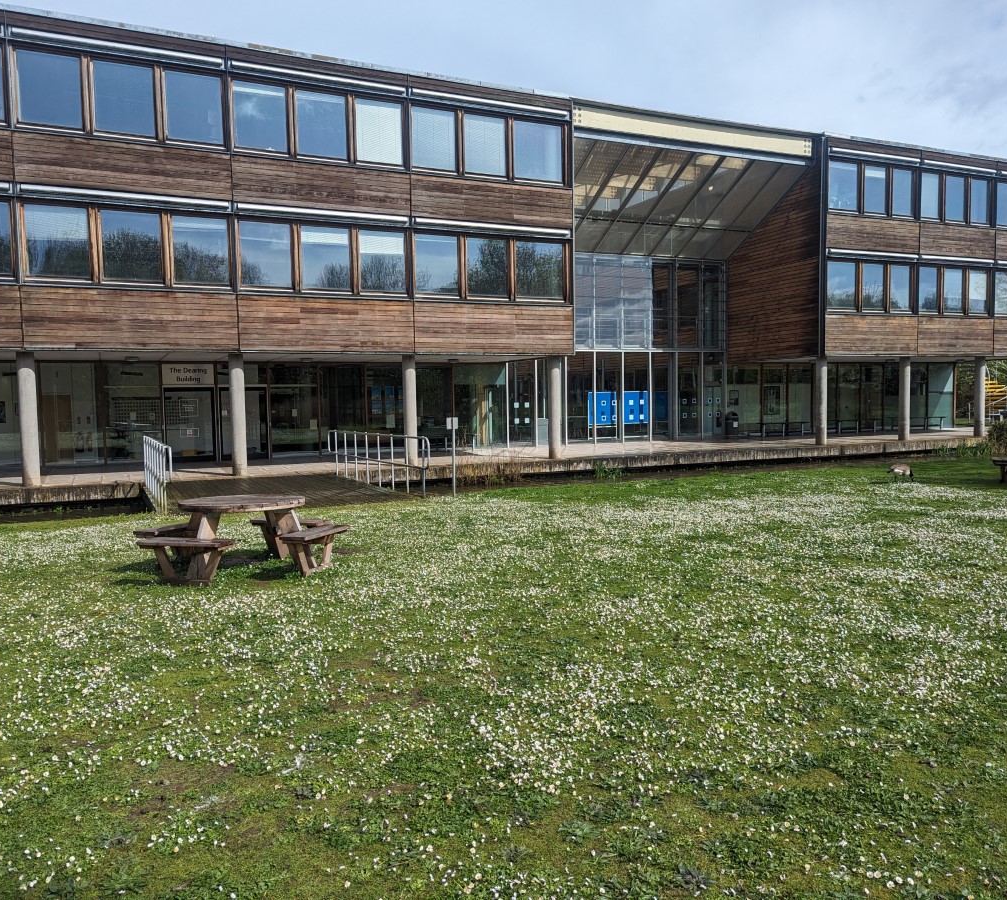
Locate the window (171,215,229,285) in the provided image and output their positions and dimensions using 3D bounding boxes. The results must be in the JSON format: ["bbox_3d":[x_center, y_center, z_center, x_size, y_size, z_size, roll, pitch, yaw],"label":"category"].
[{"bbox_3d":[-7.074,-4.666,19.429,1.258,1.540,0.100,-3,4,-25],"label":"window"}]

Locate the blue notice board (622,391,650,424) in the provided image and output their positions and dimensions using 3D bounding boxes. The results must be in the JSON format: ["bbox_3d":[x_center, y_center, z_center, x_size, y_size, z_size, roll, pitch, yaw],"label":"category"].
[{"bbox_3d":[5.429,-1.739,33.950,1.270,1.290,0.060,-3,4,-24],"label":"blue notice board"}]

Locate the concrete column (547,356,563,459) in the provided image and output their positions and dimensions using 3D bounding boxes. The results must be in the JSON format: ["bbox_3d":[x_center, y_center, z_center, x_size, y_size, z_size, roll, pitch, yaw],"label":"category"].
[{"bbox_3d":[1.508,-1.232,24.121,0.363,2.982,0.363,-3,4,-25],"label":"concrete column"}]

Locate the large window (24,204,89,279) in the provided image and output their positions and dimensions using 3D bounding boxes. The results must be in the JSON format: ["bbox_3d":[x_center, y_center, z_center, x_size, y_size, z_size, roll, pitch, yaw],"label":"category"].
[{"bbox_3d":[-9.472,-4.433,17.643,1.180,1.470,0.100,-3,4,-24],"label":"large window"}]

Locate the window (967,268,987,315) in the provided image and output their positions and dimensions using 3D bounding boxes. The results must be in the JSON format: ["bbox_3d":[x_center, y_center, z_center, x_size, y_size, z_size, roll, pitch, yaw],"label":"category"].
[{"bbox_3d":[16.830,-5.576,29.433,1.000,1.470,0.100,-3,4,-24],"label":"window"}]

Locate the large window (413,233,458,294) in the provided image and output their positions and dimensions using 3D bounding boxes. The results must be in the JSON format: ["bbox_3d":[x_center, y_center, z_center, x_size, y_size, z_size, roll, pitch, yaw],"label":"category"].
[{"bbox_3d":[-1.685,-4.632,20.662,1.189,1.462,0.120,-3,4,-26],"label":"large window"}]

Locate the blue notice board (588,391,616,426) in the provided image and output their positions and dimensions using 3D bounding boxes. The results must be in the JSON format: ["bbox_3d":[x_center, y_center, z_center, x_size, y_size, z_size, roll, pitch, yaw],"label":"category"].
[{"bbox_3d":[3.901,-1.630,32.600,1.240,1.280,0.060,-3,4,-25],"label":"blue notice board"}]

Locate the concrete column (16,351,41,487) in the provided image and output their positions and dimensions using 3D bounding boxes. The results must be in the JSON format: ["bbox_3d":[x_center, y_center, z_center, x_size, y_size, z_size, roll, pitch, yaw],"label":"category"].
[{"bbox_3d":[-10.802,-0.696,18.889,0.360,3.014,0.360,-3,4,-25],"label":"concrete column"}]

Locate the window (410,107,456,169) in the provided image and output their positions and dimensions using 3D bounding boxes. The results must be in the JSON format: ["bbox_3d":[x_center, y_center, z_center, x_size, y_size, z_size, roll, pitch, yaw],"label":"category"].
[{"bbox_3d":[-1.850,-8.142,21.722,1.191,1.527,0.150,-3,4,-25],"label":"window"}]

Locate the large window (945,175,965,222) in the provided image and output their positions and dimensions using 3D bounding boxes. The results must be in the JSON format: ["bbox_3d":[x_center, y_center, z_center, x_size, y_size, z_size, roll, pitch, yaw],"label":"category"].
[{"bbox_3d":[15.211,-8.441,27.983,0.931,1.452,0.120,-3,4,-24],"label":"large window"}]

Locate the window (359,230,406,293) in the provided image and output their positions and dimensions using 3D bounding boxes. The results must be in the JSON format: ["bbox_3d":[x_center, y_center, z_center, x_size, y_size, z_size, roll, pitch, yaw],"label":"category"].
[{"bbox_3d":[-3.001,-4.675,20.582,1.180,1.470,0.100,-3,4,-24],"label":"window"}]

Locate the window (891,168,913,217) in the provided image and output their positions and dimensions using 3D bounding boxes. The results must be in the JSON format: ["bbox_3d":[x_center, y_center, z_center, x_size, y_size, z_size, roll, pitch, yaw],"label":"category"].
[{"bbox_3d":[13.790,-8.913,28.746,1.015,1.552,0.150,-3,4,-23],"label":"window"}]

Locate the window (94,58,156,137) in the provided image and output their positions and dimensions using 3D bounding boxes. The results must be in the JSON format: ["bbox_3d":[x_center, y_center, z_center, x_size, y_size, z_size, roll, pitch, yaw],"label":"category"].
[{"bbox_3d":[-8.496,-7.855,18.578,1.196,1.525,0.150,-3,4,-25],"label":"window"}]

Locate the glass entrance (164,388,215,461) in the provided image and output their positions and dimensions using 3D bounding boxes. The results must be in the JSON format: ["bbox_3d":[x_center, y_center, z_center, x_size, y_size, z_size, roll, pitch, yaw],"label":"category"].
[{"bbox_3d":[-8.856,-0.729,23.430,1.248,1.996,0.100,-3,4,-26],"label":"glass entrance"}]

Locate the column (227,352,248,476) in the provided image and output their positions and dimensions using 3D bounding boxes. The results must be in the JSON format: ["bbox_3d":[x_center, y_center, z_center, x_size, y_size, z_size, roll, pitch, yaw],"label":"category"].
[{"bbox_3d":[-6.276,-0.851,19.614,0.340,2.830,0.340,-3,4,-24],"label":"column"}]

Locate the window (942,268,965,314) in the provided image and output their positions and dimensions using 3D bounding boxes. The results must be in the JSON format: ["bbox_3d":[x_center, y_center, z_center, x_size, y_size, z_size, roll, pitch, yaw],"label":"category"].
[{"bbox_3d":[15.705,-5.528,28.941,1.000,1.470,0.100,-3,4,-24],"label":"window"}]

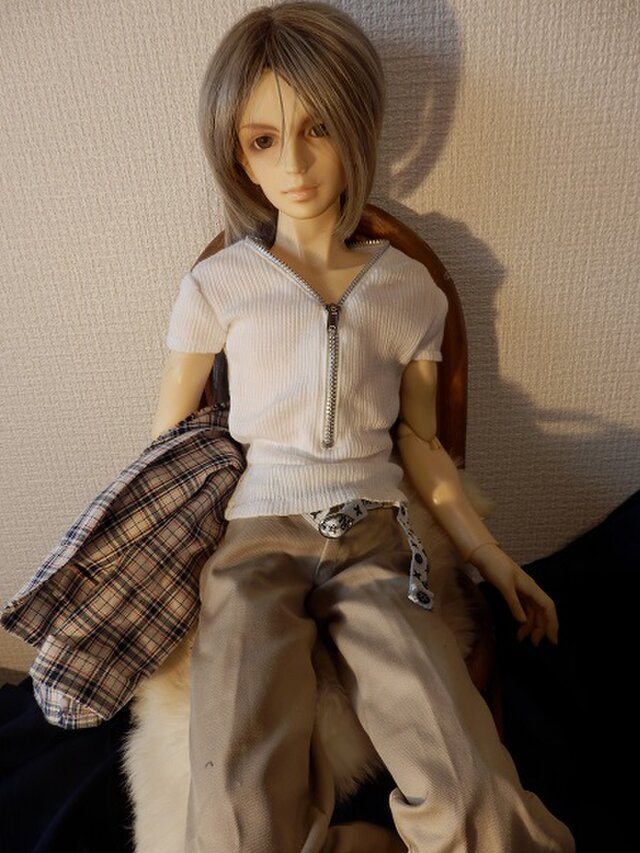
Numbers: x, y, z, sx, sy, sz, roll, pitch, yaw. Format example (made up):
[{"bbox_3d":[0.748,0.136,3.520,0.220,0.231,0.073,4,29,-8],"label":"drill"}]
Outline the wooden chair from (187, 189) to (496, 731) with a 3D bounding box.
[{"bbox_3d":[0.003,0.097,0.398,0.219,0.442,0.232,-3,25,3],"label":"wooden chair"}]

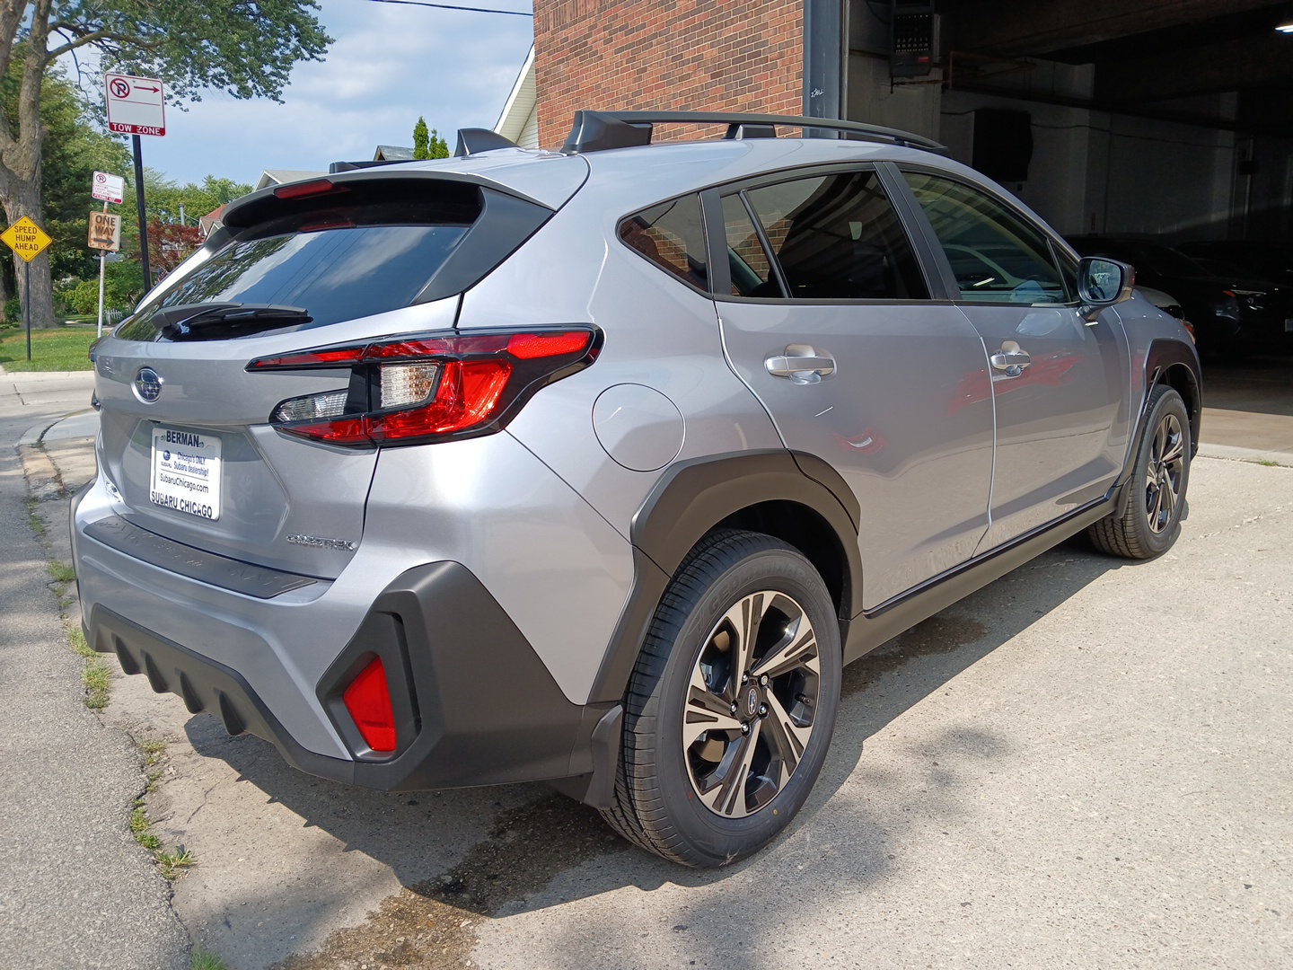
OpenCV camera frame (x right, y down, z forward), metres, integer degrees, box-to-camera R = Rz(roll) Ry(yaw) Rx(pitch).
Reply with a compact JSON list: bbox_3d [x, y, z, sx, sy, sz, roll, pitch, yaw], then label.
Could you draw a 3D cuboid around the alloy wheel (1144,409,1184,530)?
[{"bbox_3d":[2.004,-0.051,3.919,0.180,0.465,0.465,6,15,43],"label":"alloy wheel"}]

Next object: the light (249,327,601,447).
[{"bbox_3d":[-0.366,-0.173,1.650,0.430,0.165,0.430,6,15,43],"label":"light"}]

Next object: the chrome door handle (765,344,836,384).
[{"bbox_3d":[0.326,-0.255,2.042,0.055,0.075,0.225,6,15,43],"label":"chrome door handle"}]

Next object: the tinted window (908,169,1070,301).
[{"bbox_3d":[1.058,-0.736,2.936,0.810,0.415,0.050,-12,-7,-45],"label":"tinted window"}]

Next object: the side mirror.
[{"bbox_3d":[1.470,-0.633,3.123,0.190,0.205,0.155,6,15,43],"label":"side mirror"}]

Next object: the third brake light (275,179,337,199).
[{"bbox_3d":[-0.739,-0.643,2.114,0.255,0.028,0.040,6,15,43],"label":"third brake light"}]

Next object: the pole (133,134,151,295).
[{"bbox_3d":[-4.056,-1.694,7.894,0.055,3.070,0.055,-5,12,-26],"label":"pole"}]

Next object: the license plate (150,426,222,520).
[{"bbox_3d":[-0.941,-0.026,1.978,0.307,0.155,0.012,6,3,43],"label":"license plate"}]

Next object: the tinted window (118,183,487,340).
[{"bbox_3d":[-0.801,-0.455,2.077,1.250,0.440,0.080,6,-31,43],"label":"tinted window"}]

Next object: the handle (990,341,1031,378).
[{"bbox_3d":[1.043,-0.357,2.759,0.055,0.080,0.225,6,15,43],"label":"handle"}]

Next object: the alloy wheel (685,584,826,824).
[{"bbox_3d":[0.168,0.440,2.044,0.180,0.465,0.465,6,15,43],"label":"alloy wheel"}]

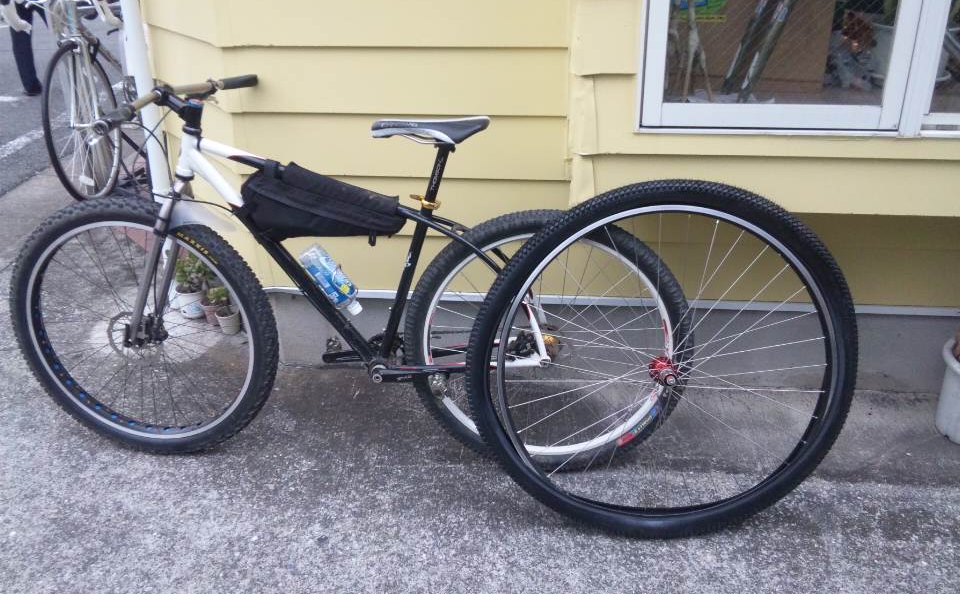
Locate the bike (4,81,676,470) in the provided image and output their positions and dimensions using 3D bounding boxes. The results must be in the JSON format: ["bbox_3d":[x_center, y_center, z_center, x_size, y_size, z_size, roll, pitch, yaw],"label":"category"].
[{"bbox_3d":[-0.368,-0.007,1.982,1.820,1.000,0.780,2,22,4],"label":"bike"}]

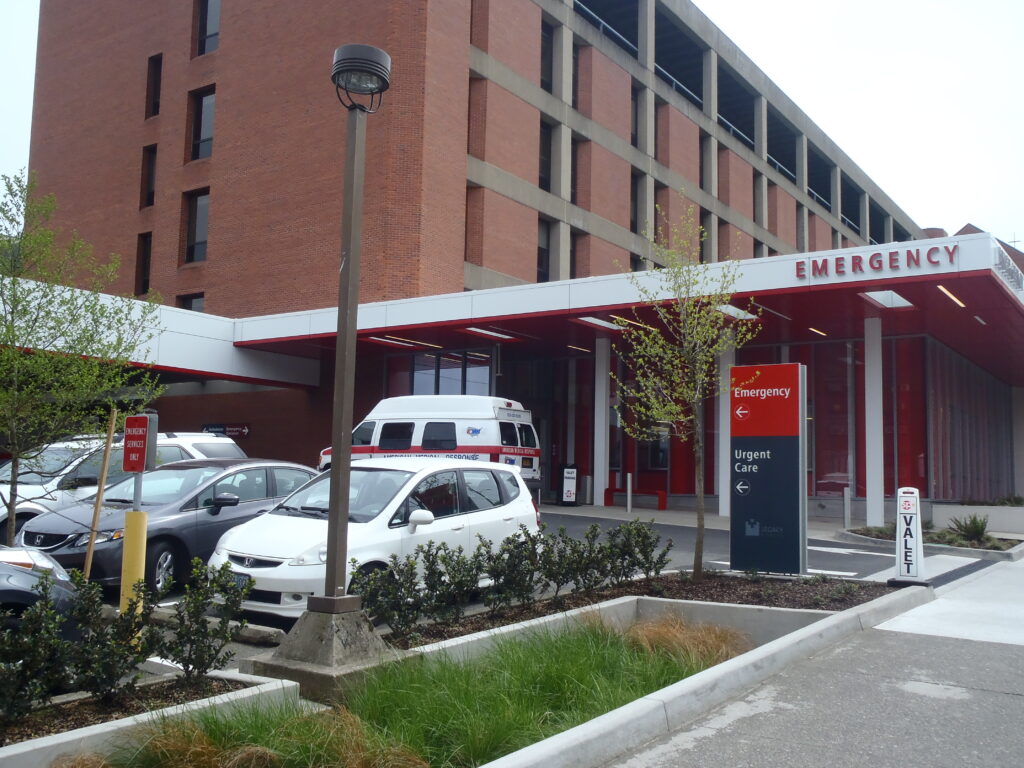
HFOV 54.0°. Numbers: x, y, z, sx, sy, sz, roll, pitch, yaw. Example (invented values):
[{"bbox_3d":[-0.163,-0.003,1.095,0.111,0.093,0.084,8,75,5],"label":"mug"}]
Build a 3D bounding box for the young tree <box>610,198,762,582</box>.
[{"bbox_3d":[2.170,0.020,12.500,1.700,4.750,1.700,1,-6,0],"label":"young tree"}]

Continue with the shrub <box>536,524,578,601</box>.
[{"bbox_3d":[0.475,1.870,10.500,0.480,0.790,0.480,1,-6,0],"label":"shrub"}]

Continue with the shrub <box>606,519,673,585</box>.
[{"bbox_3d":[1.470,1.915,11.600,0.730,0.750,0.620,1,-6,0],"label":"shrub"}]

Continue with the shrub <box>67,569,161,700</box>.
[{"bbox_3d":[-2.450,1.560,6.260,0.560,0.780,0.570,-3,-7,34],"label":"shrub"}]

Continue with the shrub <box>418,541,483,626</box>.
[{"bbox_3d":[-0.560,1.800,9.140,0.530,0.760,0.550,1,-6,0],"label":"shrub"}]

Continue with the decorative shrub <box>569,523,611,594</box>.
[{"bbox_3d":[0.840,1.880,10.900,0.460,0.770,0.480,1,-6,0],"label":"decorative shrub"}]

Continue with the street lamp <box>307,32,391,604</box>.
[{"bbox_3d":[-1.201,-0.433,7.411,0.430,4.120,0.430,2,-6,0],"label":"street lamp"}]

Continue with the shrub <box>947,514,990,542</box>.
[{"bbox_3d":[7.789,2.437,17.200,0.640,0.500,0.600,1,-6,0],"label":"shrub"}]

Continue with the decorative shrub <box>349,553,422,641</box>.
[{"bbox_3d":[-1.070,1.775,8.560,0.560,0.720,0.570,1,-6,0],"label":"decorative shrub"}]

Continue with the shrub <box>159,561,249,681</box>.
[{"bbox_3d":[-2.060,1.575,6.710,0.560,0.810,0.580,-3,-7,34],"label":"shrub"}]

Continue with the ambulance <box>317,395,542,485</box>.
[{"bbox_3d":[-2.259,1.573,25.834,5.850,2.730,2.050,-2,-7,30],"label":"ambulance"}]

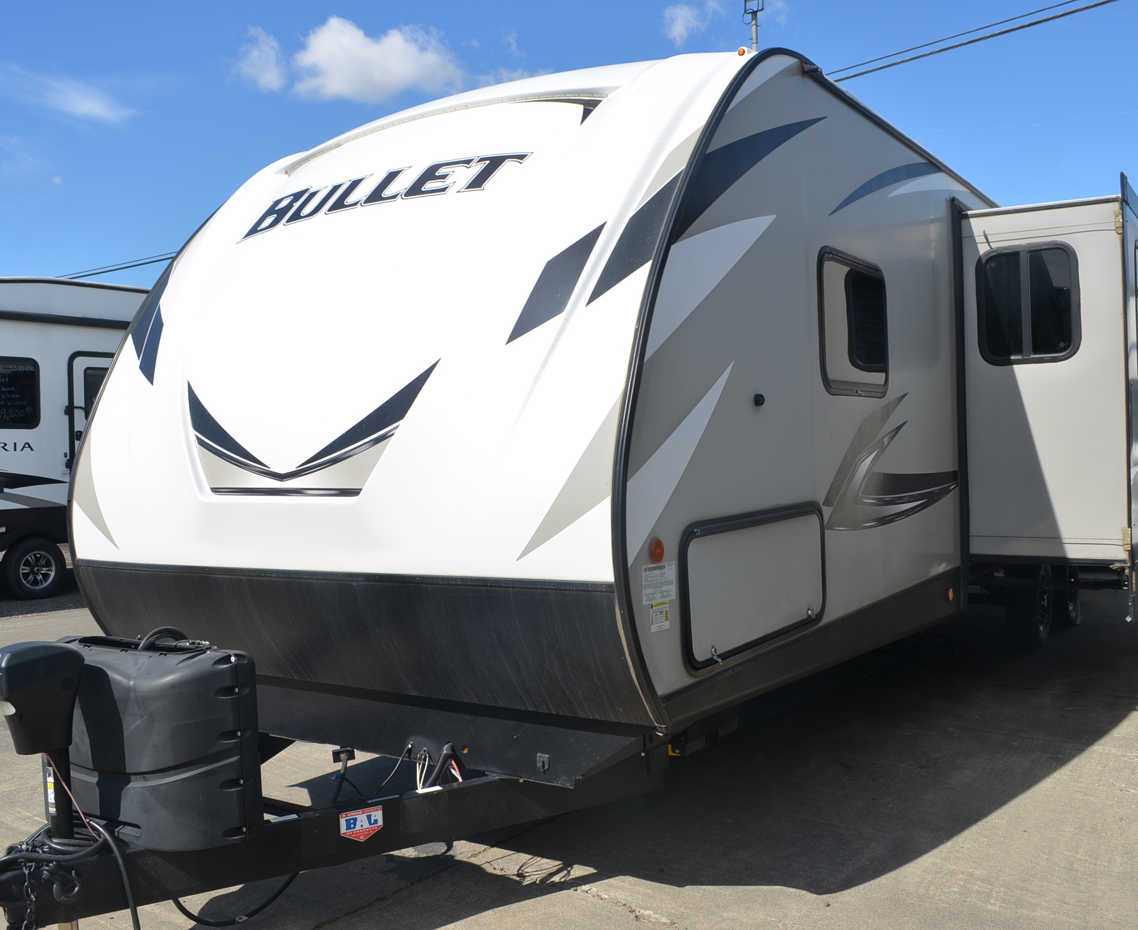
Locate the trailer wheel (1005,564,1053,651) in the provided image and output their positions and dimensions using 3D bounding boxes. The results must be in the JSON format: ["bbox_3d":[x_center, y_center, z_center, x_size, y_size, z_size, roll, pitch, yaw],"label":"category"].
[{"bbox_3d":[3.248,0.915,7.425,0.210,0.670,0.670,-2,1,34],"label":"trailer wheel"}]

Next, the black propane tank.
[{"bbox_3d":[-1.168,0.737,2.925,0.670,0.485,0.360,-2,1,34],"label":"black propane tank"}]

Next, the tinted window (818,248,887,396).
[{"bbox_3d":[1.157,-0.555,4.228,0.040,0.550,0.765,-2,1,34],"label":"tinted window"}]

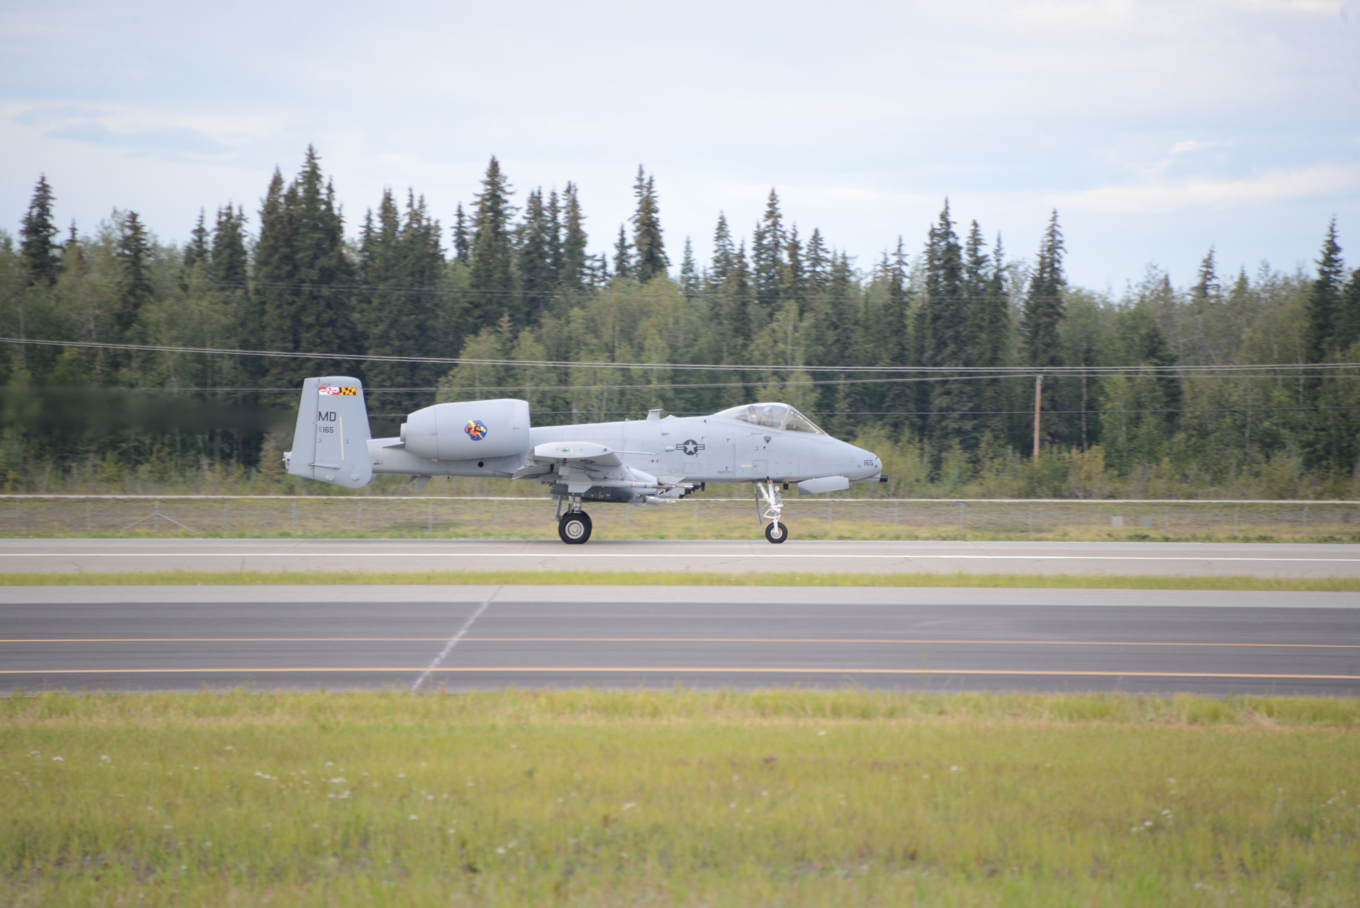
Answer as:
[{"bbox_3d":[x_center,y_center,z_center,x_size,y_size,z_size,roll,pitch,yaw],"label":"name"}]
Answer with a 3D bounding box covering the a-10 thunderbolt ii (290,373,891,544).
[{"bbox_3d":[-2.534,0.171,304.500,16.260,4.470,17.530,0,0,-1],"label":"a-10 thunderbolt ii"}]

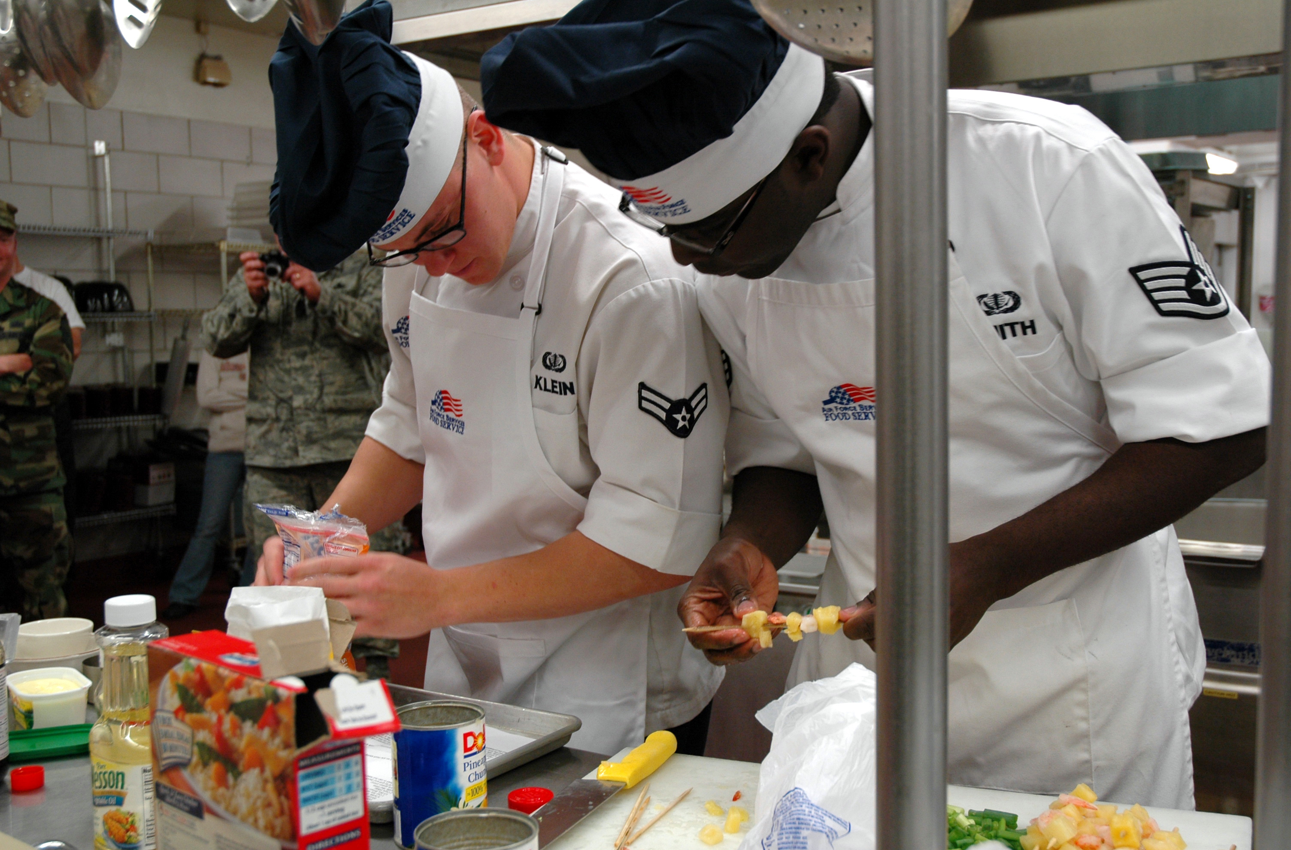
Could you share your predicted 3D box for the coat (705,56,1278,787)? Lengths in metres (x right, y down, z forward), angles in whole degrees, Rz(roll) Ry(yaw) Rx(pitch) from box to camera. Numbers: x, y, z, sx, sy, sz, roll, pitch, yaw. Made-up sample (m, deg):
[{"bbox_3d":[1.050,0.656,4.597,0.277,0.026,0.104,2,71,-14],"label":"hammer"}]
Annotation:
[{"bbox_3d":[0.355,0.025,1.480,0.550,0.720,0.430,4,8,34],"label":"coat"}]

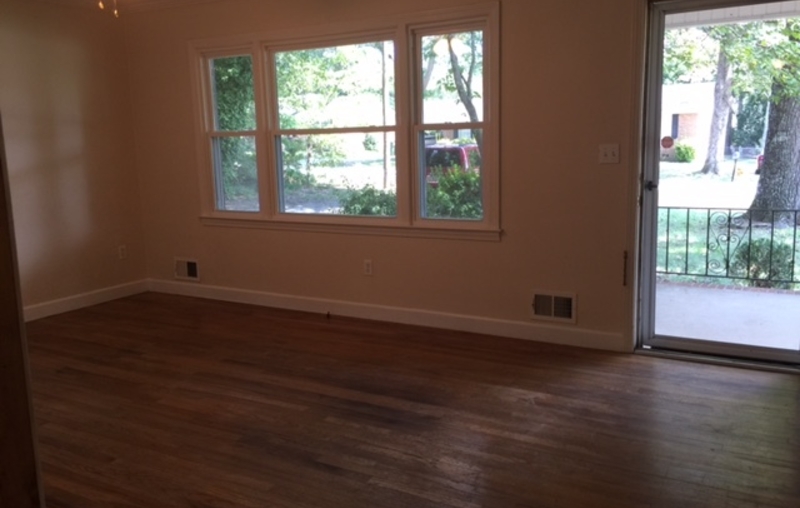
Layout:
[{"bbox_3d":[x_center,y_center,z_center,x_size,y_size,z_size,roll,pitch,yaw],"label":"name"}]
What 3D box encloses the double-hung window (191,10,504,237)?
[{"bbox_3d":[-0.530,-0.920,4.942,2.678,1.494,0.130,4,11,29],"label":"double-hung window"}]

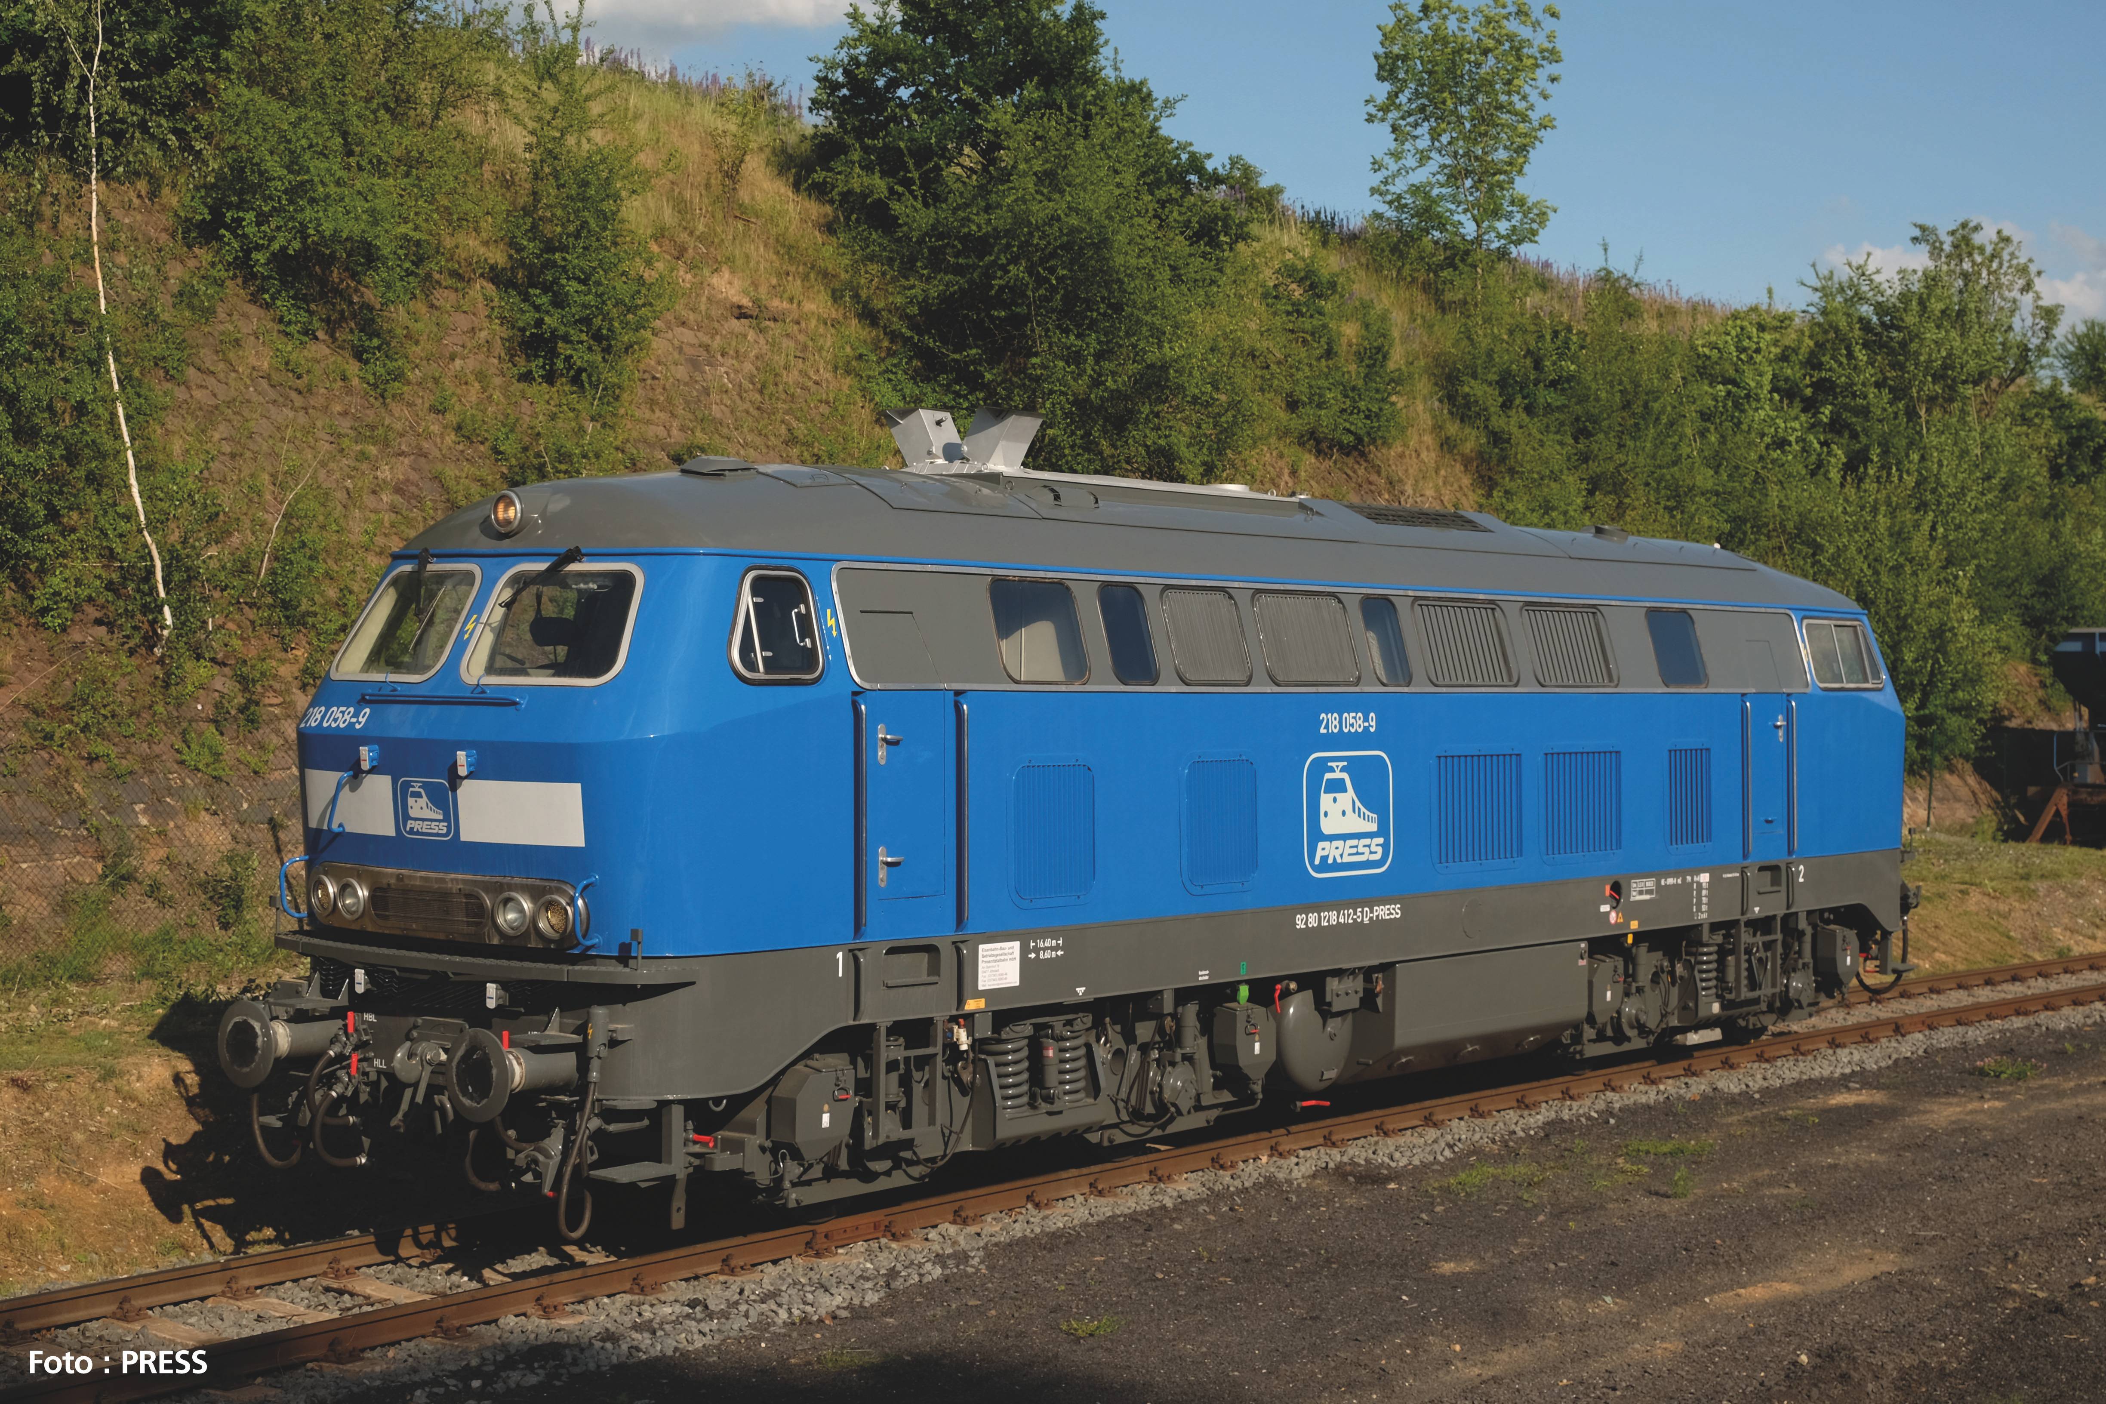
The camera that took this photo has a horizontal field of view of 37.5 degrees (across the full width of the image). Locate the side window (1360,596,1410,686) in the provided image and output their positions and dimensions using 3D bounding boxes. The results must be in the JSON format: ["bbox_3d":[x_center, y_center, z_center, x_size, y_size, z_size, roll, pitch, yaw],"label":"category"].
[{"bbox_3d":[2.139,-0.391,19.902,0.050,0.604,0.433,-20,-12,37],"label":"side window"}]

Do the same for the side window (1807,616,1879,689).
[{"bbox_3d":[6.445,-0.383,25.300,0.070,0.600,1.270,-18,-11,37],"label":"side window"}]

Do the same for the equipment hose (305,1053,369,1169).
[{"bbox_3d":[-3.651,2.089,15.877,0.180,0.590,0.380,1,1,39],"label":"equipment hose"}]

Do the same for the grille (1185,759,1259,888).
[{"bbox_3d":[0.991,0.709,18.263,0.050,0.750,0.740,-1,0,38],"label":"grille"}]

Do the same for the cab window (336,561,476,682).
[{"bbox_3d":[-3.332,-0.406,16.139,1.009,0.714,0.070,1,-29,46],"label":"cab window"}]

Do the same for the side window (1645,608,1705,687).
[{"bbox_3d":[4.640,-0.392,23.011,0.060,0.605,0.785,-18,-11,37],"label":"side window"}]

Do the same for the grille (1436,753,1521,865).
[{"bbox_3d":[2.841,0.709,20.622,0.050,0.710,1.108,-1,0,39],"label":"grille"}]

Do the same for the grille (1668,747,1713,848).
[{"bbox_3d":[4.729,0.706,22.991,0.050,0.719,0.702,-1,0,39],"label":"grille"}]

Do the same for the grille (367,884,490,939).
[{"bbox_3d":[-3.186,1.060,15.862,0.950,0.210,0.060,2,1,39],"label":"grille"}]

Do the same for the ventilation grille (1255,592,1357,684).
[{"bbox_3d":[1.588,-0.393,19.464,0.050,0.610,1.010,-19,-12,37],"label":"ventilation grille"}]

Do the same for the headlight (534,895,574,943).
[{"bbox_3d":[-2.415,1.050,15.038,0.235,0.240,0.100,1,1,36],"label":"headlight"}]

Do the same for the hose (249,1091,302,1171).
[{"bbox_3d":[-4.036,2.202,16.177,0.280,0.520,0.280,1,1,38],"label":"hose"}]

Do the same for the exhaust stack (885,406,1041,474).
[{"bbox_3d":[-0.541,-1.571,18.757,1.000,0.380,0.290,1,1,39],"label":"exhaust stack"}]

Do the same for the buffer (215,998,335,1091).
[{"bbox_3d":[-3.903,1.726,16.008,0.460,0.460,0.620,1,1,38],"label":"buffer"}]

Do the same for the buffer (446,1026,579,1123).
[{"bbox_3d":[-2.578,1.811,15.203,0.455,0.455,0.650,2,1,39],"label":"buffer"}]

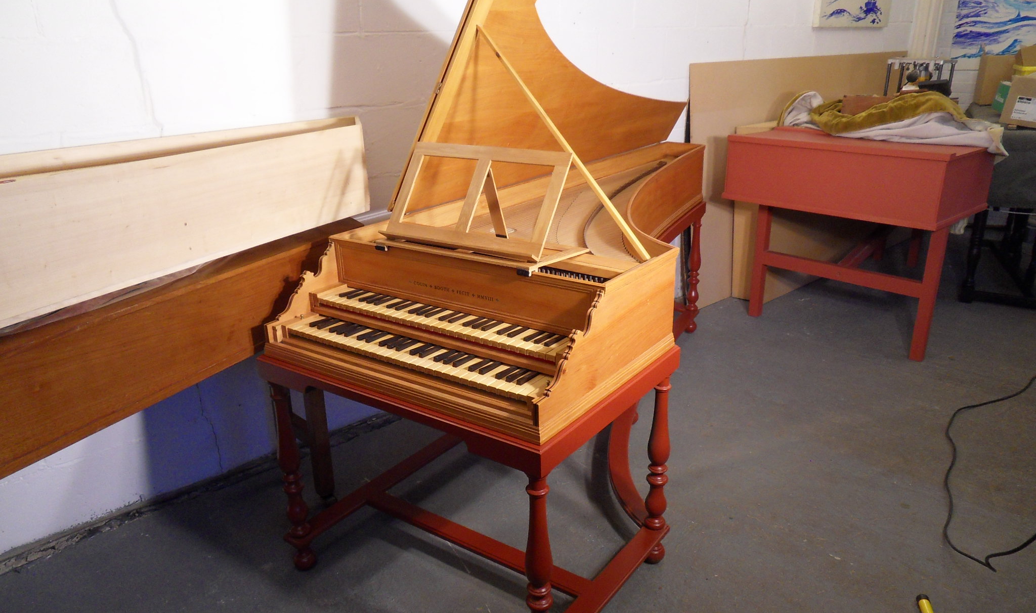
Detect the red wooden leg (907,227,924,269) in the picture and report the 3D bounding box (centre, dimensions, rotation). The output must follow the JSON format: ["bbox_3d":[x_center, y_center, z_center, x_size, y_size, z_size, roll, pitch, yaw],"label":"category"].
[{"bbox_3d":[2.405,-0.512,4.294,0.052,0.560,0.052,-18,25,-38],"label":"red wooden leg"}]

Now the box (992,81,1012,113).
[{"bbox_3d":[2.982,-1.286,4.400,0.110,0.180,0.130,-12,22,-27],"label":"box"}]

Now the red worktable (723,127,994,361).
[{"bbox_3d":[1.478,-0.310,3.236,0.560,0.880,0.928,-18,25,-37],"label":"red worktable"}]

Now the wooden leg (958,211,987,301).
[{"bbox_3d":[2.337,-0.285,3.671,0.064,0.540,0.064,7,21,24],"label":"wooden leg"}]

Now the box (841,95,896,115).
[{"bbox_3d":[2.014,-1.103,3.996,0.240,0.150,0.320,-18,25,-38],"label":"box"}]

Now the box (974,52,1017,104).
[{"bbox_3d":[3.085,-1.470,4.630,0.165,0.320,0.290,7,21,24],"label":"box"}]

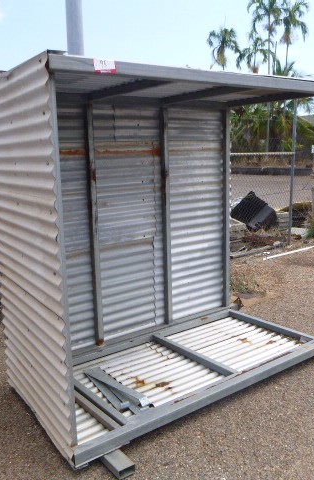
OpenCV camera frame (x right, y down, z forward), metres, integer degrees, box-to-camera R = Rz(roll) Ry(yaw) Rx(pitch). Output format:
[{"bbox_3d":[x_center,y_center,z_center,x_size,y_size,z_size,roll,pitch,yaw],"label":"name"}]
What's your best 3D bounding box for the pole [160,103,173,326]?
[{"bbox_3d":[0.085,-0.176,3.968,0.050,1.881,0.050,-9,13,-35],"label":"pole"}]

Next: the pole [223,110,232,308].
[{"bbox_3d":[0.661,-0.267,4.357,0.050,1.889,0.050,-9,13,-35],"label":"pole"}]

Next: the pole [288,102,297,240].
[{"bbox_3d":[2.308,-1.174,7.800,0.060,2.532,0.060,-7,13,-35],"label":"pole"}]

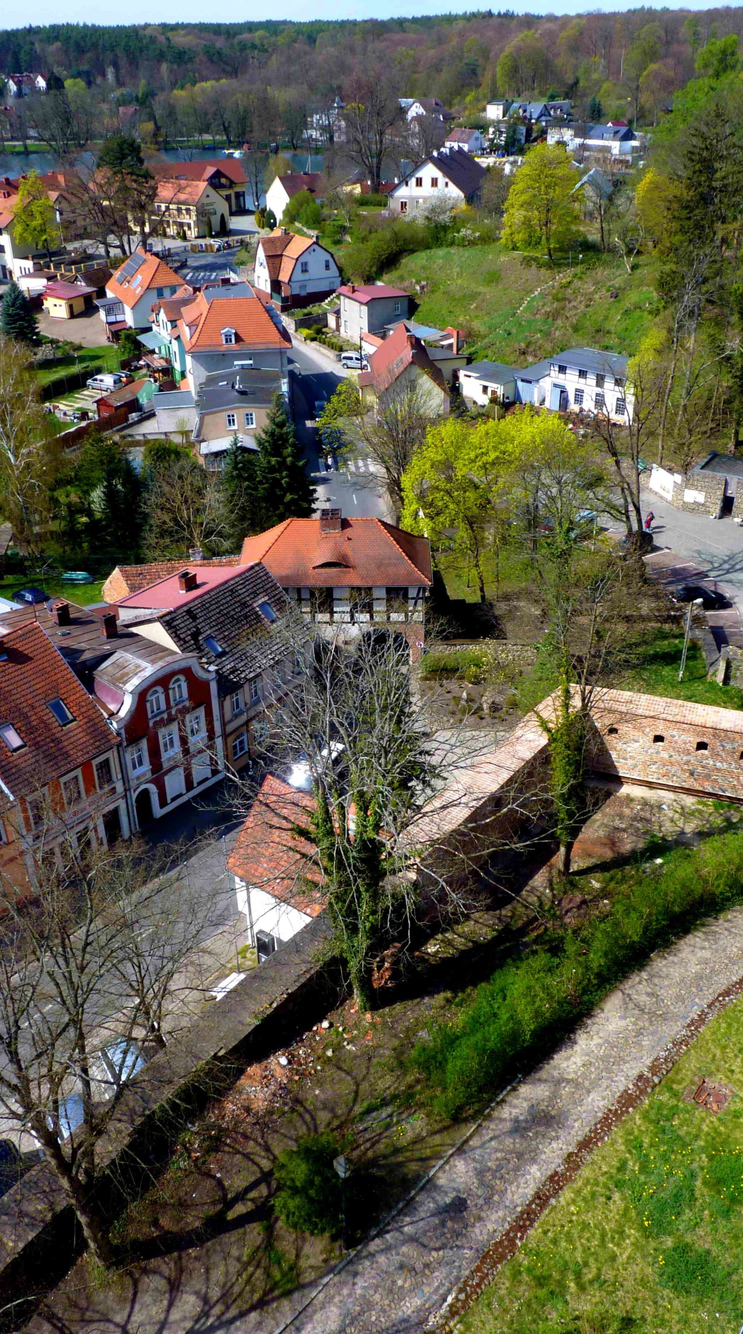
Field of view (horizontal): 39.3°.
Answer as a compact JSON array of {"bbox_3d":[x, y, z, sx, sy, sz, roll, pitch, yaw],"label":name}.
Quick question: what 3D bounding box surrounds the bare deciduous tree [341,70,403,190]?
[{"bbox_3d":[0.736,-105.132,204.354,12.000,21.800,12.000,0,31,0],"label":"bare deciduous tree"}]

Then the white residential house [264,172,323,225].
[{"bbox_3d":[-15.700,-99.160,219.990,9.700,9.400,8.500,-21,37,-30],"label":"white residential house"}]

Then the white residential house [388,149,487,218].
[{"bbox_3d":[10.428,-72.305,154.644,11.170,8.230,16.500,9,33,15],"label":"white residential house"}]

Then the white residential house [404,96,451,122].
[{"bbox_3d":[20.983,-206.703,385.860,10.500,9.600,13.500,20,37,29],"label":"white residential house"}]

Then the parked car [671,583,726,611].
[{"bbox_3d":[24.228,-5.171,76.083,4.100,1.420,1.750,0,31,0],"label":"parked car"}]

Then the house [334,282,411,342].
[{"bbox_3d":[0.362,-45.567,134.490,6.800,6.110,7.160,-18,36,-27],"label":"house"}]

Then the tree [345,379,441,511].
[{"bbox_3d":[1.881,-18.381,88.552,8.000,11.500,7.800,0,32,0],"label":"tree"}]

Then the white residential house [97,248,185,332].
[{"bbox_3d":[-32.301,-55.698,151.949,12.040,8.420,13.500,-14,34,-21],"label":"white residential house"}]

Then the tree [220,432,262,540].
[{"bbox_3d":[-10.880,-14.050,86.190,4.000,10.800,4.000,0,31,0],"label":"tree"}]

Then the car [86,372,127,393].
[{"bbox_3d":[-32.320,-34.710,126.450,4.300,1.960,1.830,14,34,22],"label":"car"}]

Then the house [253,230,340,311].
[{"bbox_3d":[-12.436,-64.134,167.478,11.200,10.200,11.200,-19,36,-28],"label":"house"}]

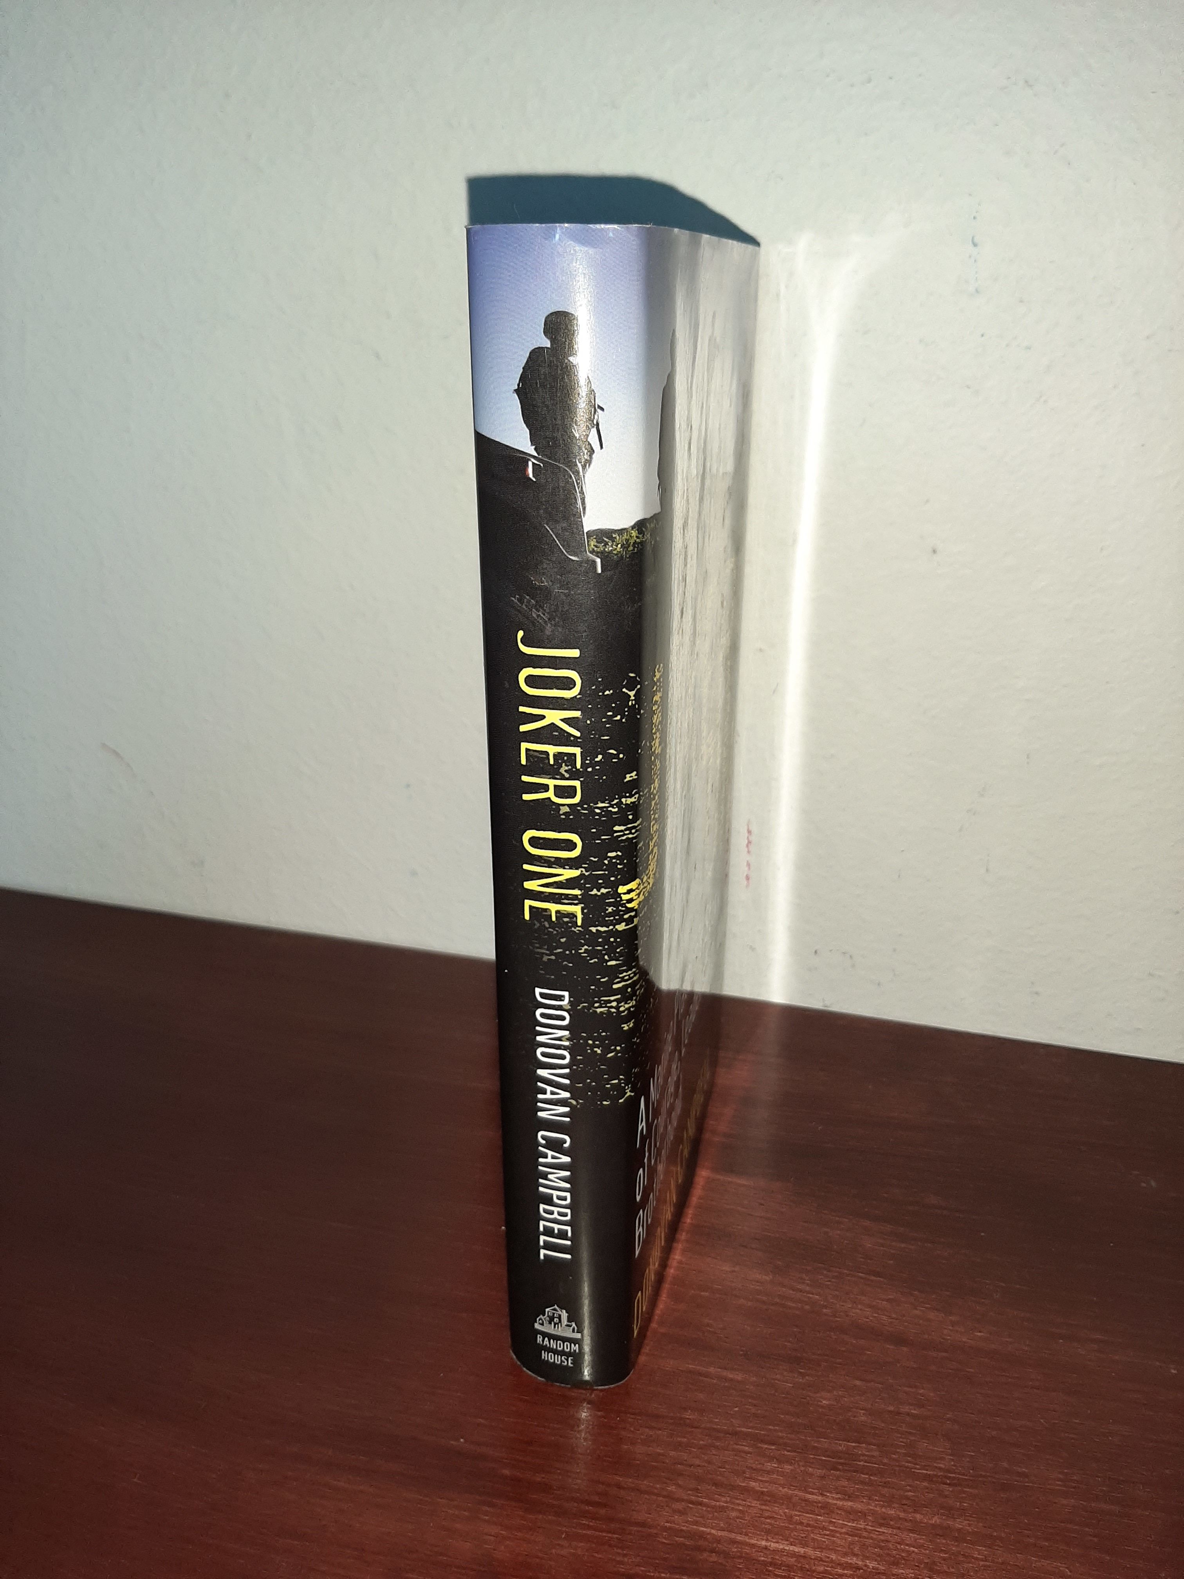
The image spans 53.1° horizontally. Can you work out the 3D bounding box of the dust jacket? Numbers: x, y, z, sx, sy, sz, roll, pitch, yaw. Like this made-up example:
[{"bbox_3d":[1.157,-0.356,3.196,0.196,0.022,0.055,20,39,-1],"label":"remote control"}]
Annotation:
[{"bbox_3d":[0.014,-0.004,0.297,0.033,0.241,0.164,6,24,13],"label":"dust jacket"}]

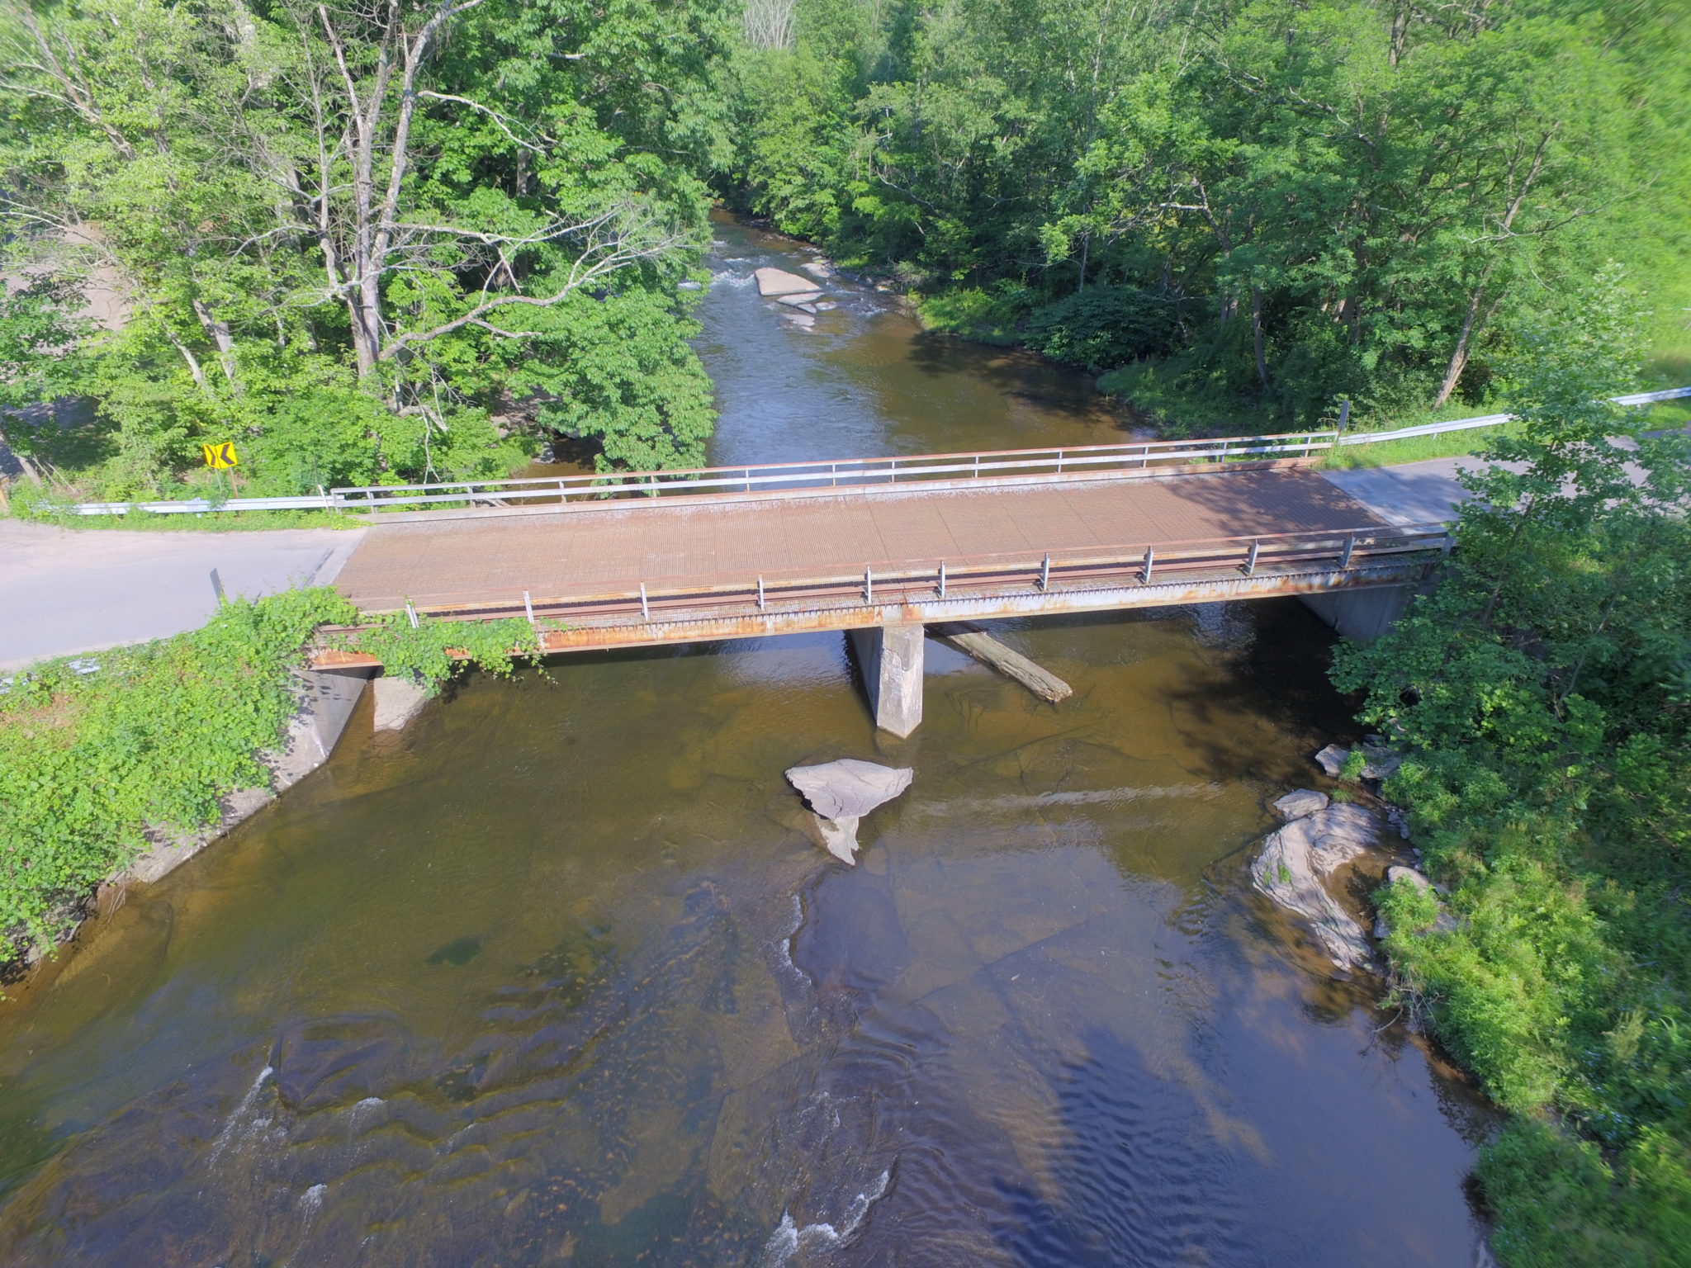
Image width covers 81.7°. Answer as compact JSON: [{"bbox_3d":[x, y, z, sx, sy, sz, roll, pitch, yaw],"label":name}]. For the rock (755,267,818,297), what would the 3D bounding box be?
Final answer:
[{"bbox_3d":[-3.844,-22.979,63.884,3.806,0.900,6.600,-9,32,-13],"label":"rock"}]

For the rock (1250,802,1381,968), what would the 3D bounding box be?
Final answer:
[{"bbox_3d":[9.422,4.763,19.701,2.242,0.650,4.821,14,34,22],"label":"rock"}]

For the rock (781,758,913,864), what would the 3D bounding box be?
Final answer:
[{"bbox_3d":[0.108,3.861,21.341,2.911,0.650,3.063,-1,31,-1],"label":"rock"}]

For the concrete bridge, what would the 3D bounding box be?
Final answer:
[{"bbox_3d":[0.944,-1.307,25.833,27.280,4.642,7.260,-4,31,-7],"label":"concrete bridge"}]

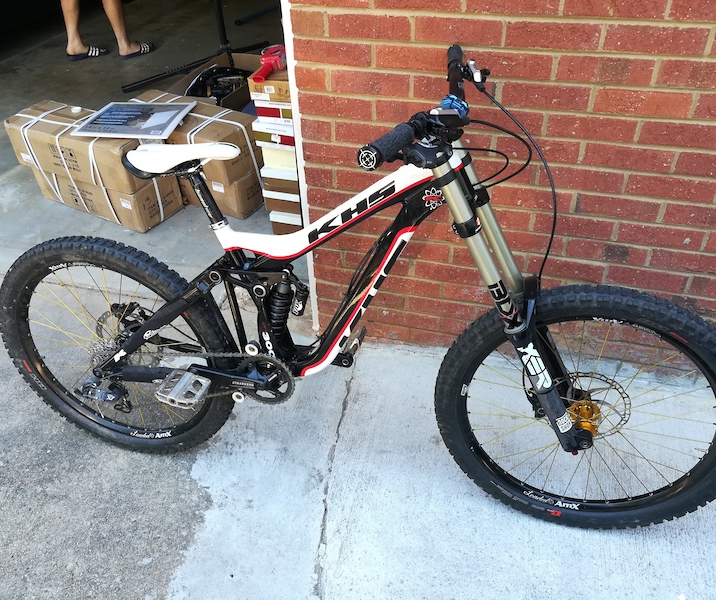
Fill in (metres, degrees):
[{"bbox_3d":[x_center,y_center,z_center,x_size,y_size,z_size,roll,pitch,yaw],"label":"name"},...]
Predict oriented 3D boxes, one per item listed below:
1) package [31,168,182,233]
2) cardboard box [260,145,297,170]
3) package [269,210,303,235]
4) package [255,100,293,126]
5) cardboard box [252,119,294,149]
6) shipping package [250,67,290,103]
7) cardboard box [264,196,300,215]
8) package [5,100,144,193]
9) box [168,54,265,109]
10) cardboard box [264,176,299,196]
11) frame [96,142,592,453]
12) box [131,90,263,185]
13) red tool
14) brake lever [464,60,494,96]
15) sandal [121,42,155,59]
[{"bbox_3d":[-1.179,-0.531,2.820,0.690,0.175,0.255,18,42,24],"label":"package"},{"bbox_3d":[-0.240,-0.631,2.443,0.190,0.090,0.290,8,38,13],"label":"cardboard box"},{"bbox_3d":[-0.246,-0.394,2.664,0.195,0.105,0.290,9,39,13],"label":"package"},{"bbox_3d":[-0.252,-0.788,2.366,0.195,0.088,0.290,9,39,13],"label":"package"},{"bbox_3d":[-0.277,-0.710,2.410,0.200,0.095,0.300,9,39,13],"label":"cardboard box"},{"bbox_3d":[-0.266,-0.836,2.281,0.205,0.076,0.270,7,38,11],"label":"shipping package"},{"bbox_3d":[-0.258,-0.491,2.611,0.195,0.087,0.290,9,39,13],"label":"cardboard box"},{"bbox_3d":[-1.183,-0.683,2.662,0.700,0.201,0.264,17,41,23],"label":"package"},{"bbox_3d":[-0.814,-1.322,3.785,0.425,0.200,0.838,11,39,16],"label":"box"},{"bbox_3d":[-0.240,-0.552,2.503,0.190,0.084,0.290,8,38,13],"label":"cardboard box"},{"bbox_3d":[-0.072,-0.021,1.333,1.220,0.700,0.250,6,32,12],"label":"frame"},{"bbox_3d":[-0.805,-0.749,2.786,0.690,0.205,0.290,16,42,22],"label":"box"},{"bbox_3d":[-0.296,-0.866,2.199,0.135,0.075,0.195,8,38,13],"label":"red tool"},{"bbox_3d":[0.254,-0.462,1.257,0.060,0.055,0.140,6,32,12],"label":"brake lever"},{"bbox_3d":[-1.683,-1.915,4.565,0.105,0.075,0.285,27,46,32],"label":"sandal"}]

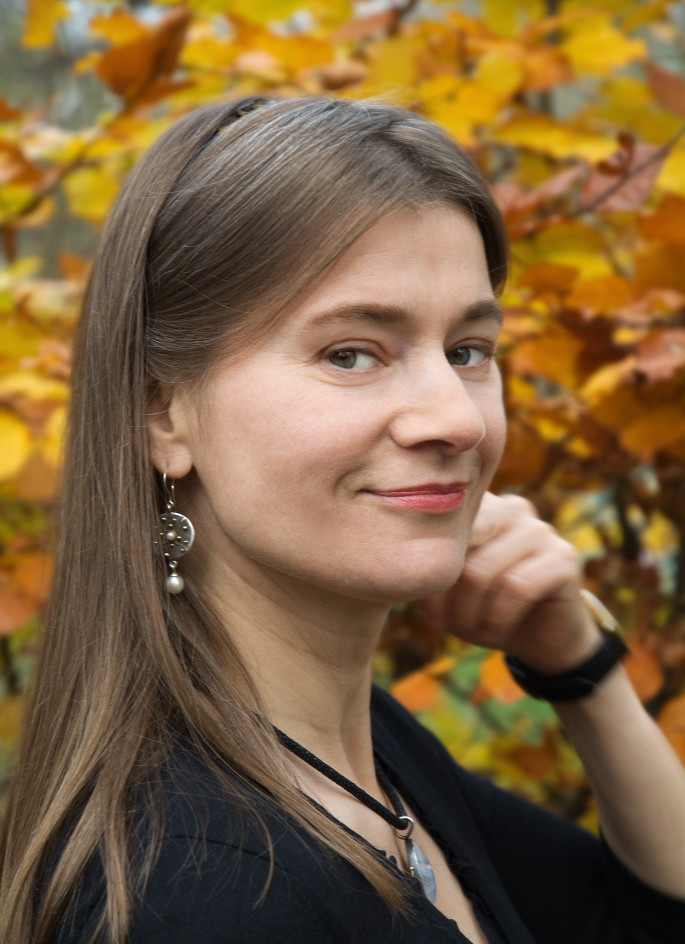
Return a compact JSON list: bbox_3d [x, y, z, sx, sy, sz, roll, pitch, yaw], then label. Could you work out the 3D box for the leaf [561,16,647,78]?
[{"bbox_3d":[0.191,-0.313,2.050,0.062,0.044,0.028,0,2,0],"label":"leaf"}]

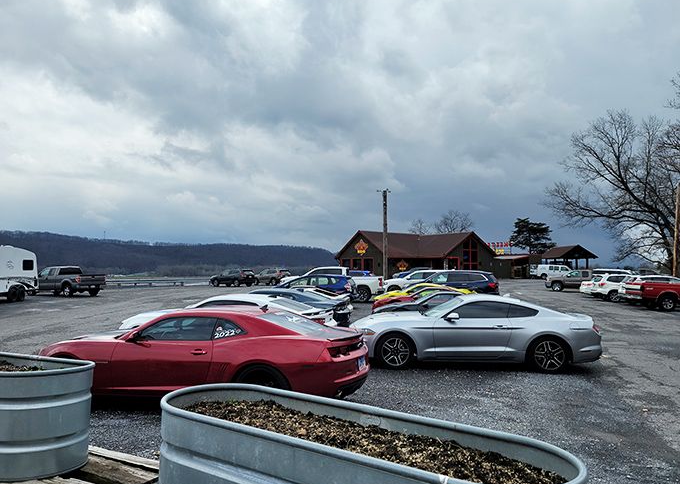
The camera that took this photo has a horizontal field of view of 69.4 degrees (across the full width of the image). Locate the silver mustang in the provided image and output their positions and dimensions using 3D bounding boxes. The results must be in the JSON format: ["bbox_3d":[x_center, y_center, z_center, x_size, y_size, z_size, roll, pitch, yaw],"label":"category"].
[{"bbox_3d":[2.606,1.725,9.744,4.790,1.380,1.930,0,-3,5],"label":"silver mustang"}]

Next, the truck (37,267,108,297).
[{"bbox_3d":[-18.590,2.599,33.212,5.880,1.940,2.020,-1,-3,27],"label":"truck"}]

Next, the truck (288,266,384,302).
[{"bbox_3d":[-0.375,2.353,27.215,5.860,1.920,2.050,0,-3,8],"label":"truck"}]

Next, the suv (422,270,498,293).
[{"bbox_3d":[6.004,2.412,26.547,5.050,1.770,1.960,0,-3,11],"label":"suv"}]

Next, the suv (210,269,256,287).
[{"bbox_3d":[-10.536,3.524,48.251,4.620,1.700,1.820,-1,-3,29],"label":"suv"}]

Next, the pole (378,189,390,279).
[{"bbox_3d":[3.866,-0.199,42.067,1.000,8.582,0.400,0,-3,0],"label":"pole"}]

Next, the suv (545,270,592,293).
[{"bbox_3d":[20.289,3.191,41.605,5.600,1.860,2.000,-1,-3,17],"label":"suv"}]

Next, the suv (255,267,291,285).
[{"bbox_3d":[-7.434,3.765,52.526,4.700,1.680,1.830,-2,-3,32],"label":"suv"}]

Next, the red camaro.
[{"bbox_3d":[-2.102,1.585,7.211,4.836,1.370,1.920,-1,-3,13],"label":"red camaro"}]

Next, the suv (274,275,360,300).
[{"bbox_3d":[-1.407,2.224,21.714,4.380,1.600,1.790,-1,-3,13],"label":"suv"}]

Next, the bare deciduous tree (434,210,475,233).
[{"bbox_3d":[24.480,0.240,105.133,8.800,14.365,8.800,0,-3,0],"label":"bare deciduous tree"}]

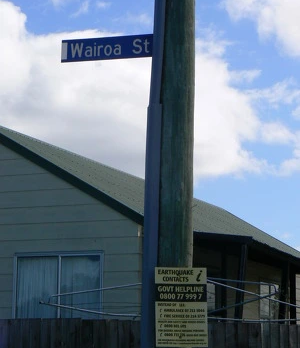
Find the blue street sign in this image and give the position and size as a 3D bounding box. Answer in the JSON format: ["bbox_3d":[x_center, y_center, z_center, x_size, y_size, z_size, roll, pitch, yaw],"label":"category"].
[{"bbox_3d":[-0.326,-0.943,8.420,0.760,0.172,0.026,-1,-8,22],"label":"blue street sign"}]

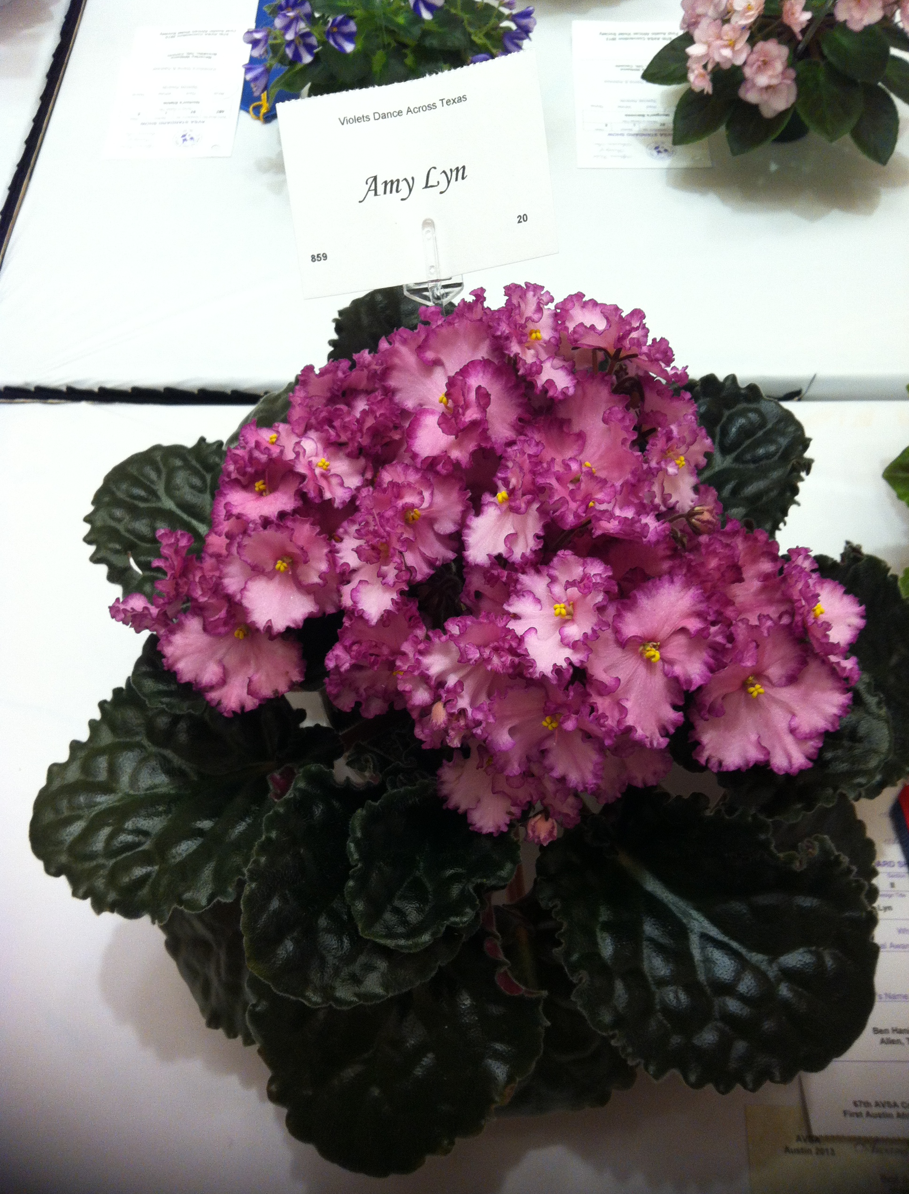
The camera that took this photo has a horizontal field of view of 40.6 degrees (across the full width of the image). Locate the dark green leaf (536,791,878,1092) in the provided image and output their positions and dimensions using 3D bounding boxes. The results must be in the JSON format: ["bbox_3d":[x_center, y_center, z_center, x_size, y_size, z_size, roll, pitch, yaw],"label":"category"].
[{"bbox_3d":[0.078,0.101,0.382,0.106,0.028,0.108,-40,81,-20],"label":"dark green leaf"}]

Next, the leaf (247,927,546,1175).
[{"bbox_3d":[-0.021,0.140,0.393,0.097,0.030,0.081,15,82,4],"label":"leaf"}]

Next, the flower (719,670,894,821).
[{"bbox_3d":[0.110,0.048,0.392,0.060,0.028,0.049,4,63,-10],"label":"flower"}]

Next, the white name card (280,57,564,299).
[{"bbox_3d":[-0.015,-0.164,0.478,0.103,0.008,0.077,-7,90,10],"label":"white name card"}]

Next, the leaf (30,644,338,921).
[{"bbox_3d":[-0.090,0.060,0.414,0.109,0.030,0.095,-17,61,6],"label":"leaf"}]

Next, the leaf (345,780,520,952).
[{"bbox_3d":[-0.008,0.081,0.360,0.050,0.025,0.047,16,72,8],"label":"leaf"}]

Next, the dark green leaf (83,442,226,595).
[{"bbox_3d":[-0.108,-0.027,0.471,0.072,0.028,0.077,18,69,21],"label":"dark green leaf"}]

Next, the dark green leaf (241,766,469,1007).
[{"bbox_3d":[-0.028,0.091,0.378,0.071,0.030,0.074,23,77,10],"label":"dark green leaf"}]

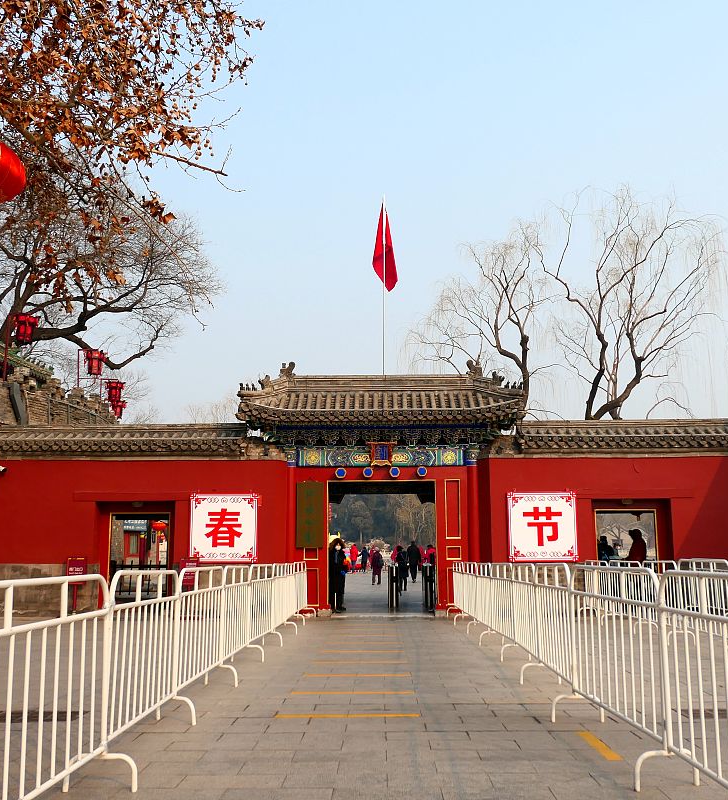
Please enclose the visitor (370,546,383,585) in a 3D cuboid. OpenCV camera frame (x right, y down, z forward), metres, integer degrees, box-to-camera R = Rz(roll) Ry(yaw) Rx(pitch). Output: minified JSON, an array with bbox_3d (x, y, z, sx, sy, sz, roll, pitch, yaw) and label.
[{"bbox_3d":[0.534,7.085,34.200,0.520,1.620,0.400,1,-10,-9],"label":"visitor"}]

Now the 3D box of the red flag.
[{"bbox_3d":[0.518,-3.876,20.200,0.600,2.300,0.380,0,-10,0],"label":"red flag"}]

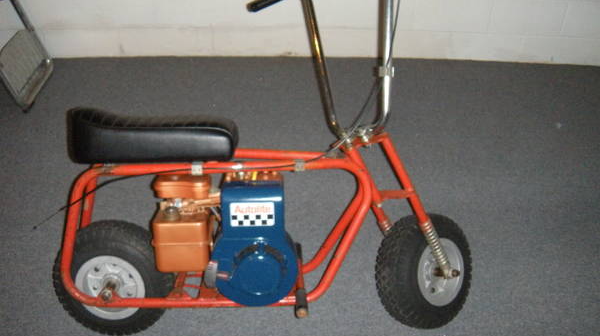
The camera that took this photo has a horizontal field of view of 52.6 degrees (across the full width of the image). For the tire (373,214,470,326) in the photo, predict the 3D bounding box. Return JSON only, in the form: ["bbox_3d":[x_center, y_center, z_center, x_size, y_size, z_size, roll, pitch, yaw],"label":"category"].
[{"bbox_3d":[0.344,0.279,1.653,0.310,0.310,0.100,-17,8,-36],"label":"tire"}]

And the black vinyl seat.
[{"bbox_3d":[-0.355,-0.092,1.518,0.402,0.112,0.184,-1,15,-2],"label":"black vinyl seat"}]

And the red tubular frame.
[{"bbox_3d":[-0.134,0.117,1.586,0.942,0.445,0.200,-1,15,-2],"label":"red tubular frame"}]

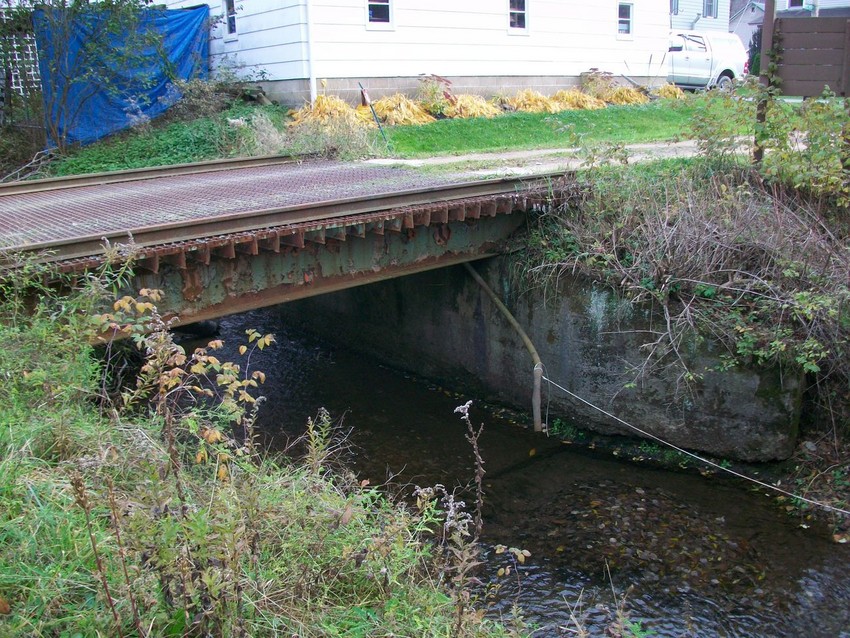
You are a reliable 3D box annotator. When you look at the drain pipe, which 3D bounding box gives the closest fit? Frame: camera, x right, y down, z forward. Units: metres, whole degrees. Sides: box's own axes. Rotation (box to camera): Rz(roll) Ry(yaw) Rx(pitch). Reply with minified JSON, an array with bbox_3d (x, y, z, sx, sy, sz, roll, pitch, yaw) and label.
[{"bbox_3d":[0.628,0.192,6.310,0.140,1.279,0.928,-14,20,-38],"label":"drain pipe"}]

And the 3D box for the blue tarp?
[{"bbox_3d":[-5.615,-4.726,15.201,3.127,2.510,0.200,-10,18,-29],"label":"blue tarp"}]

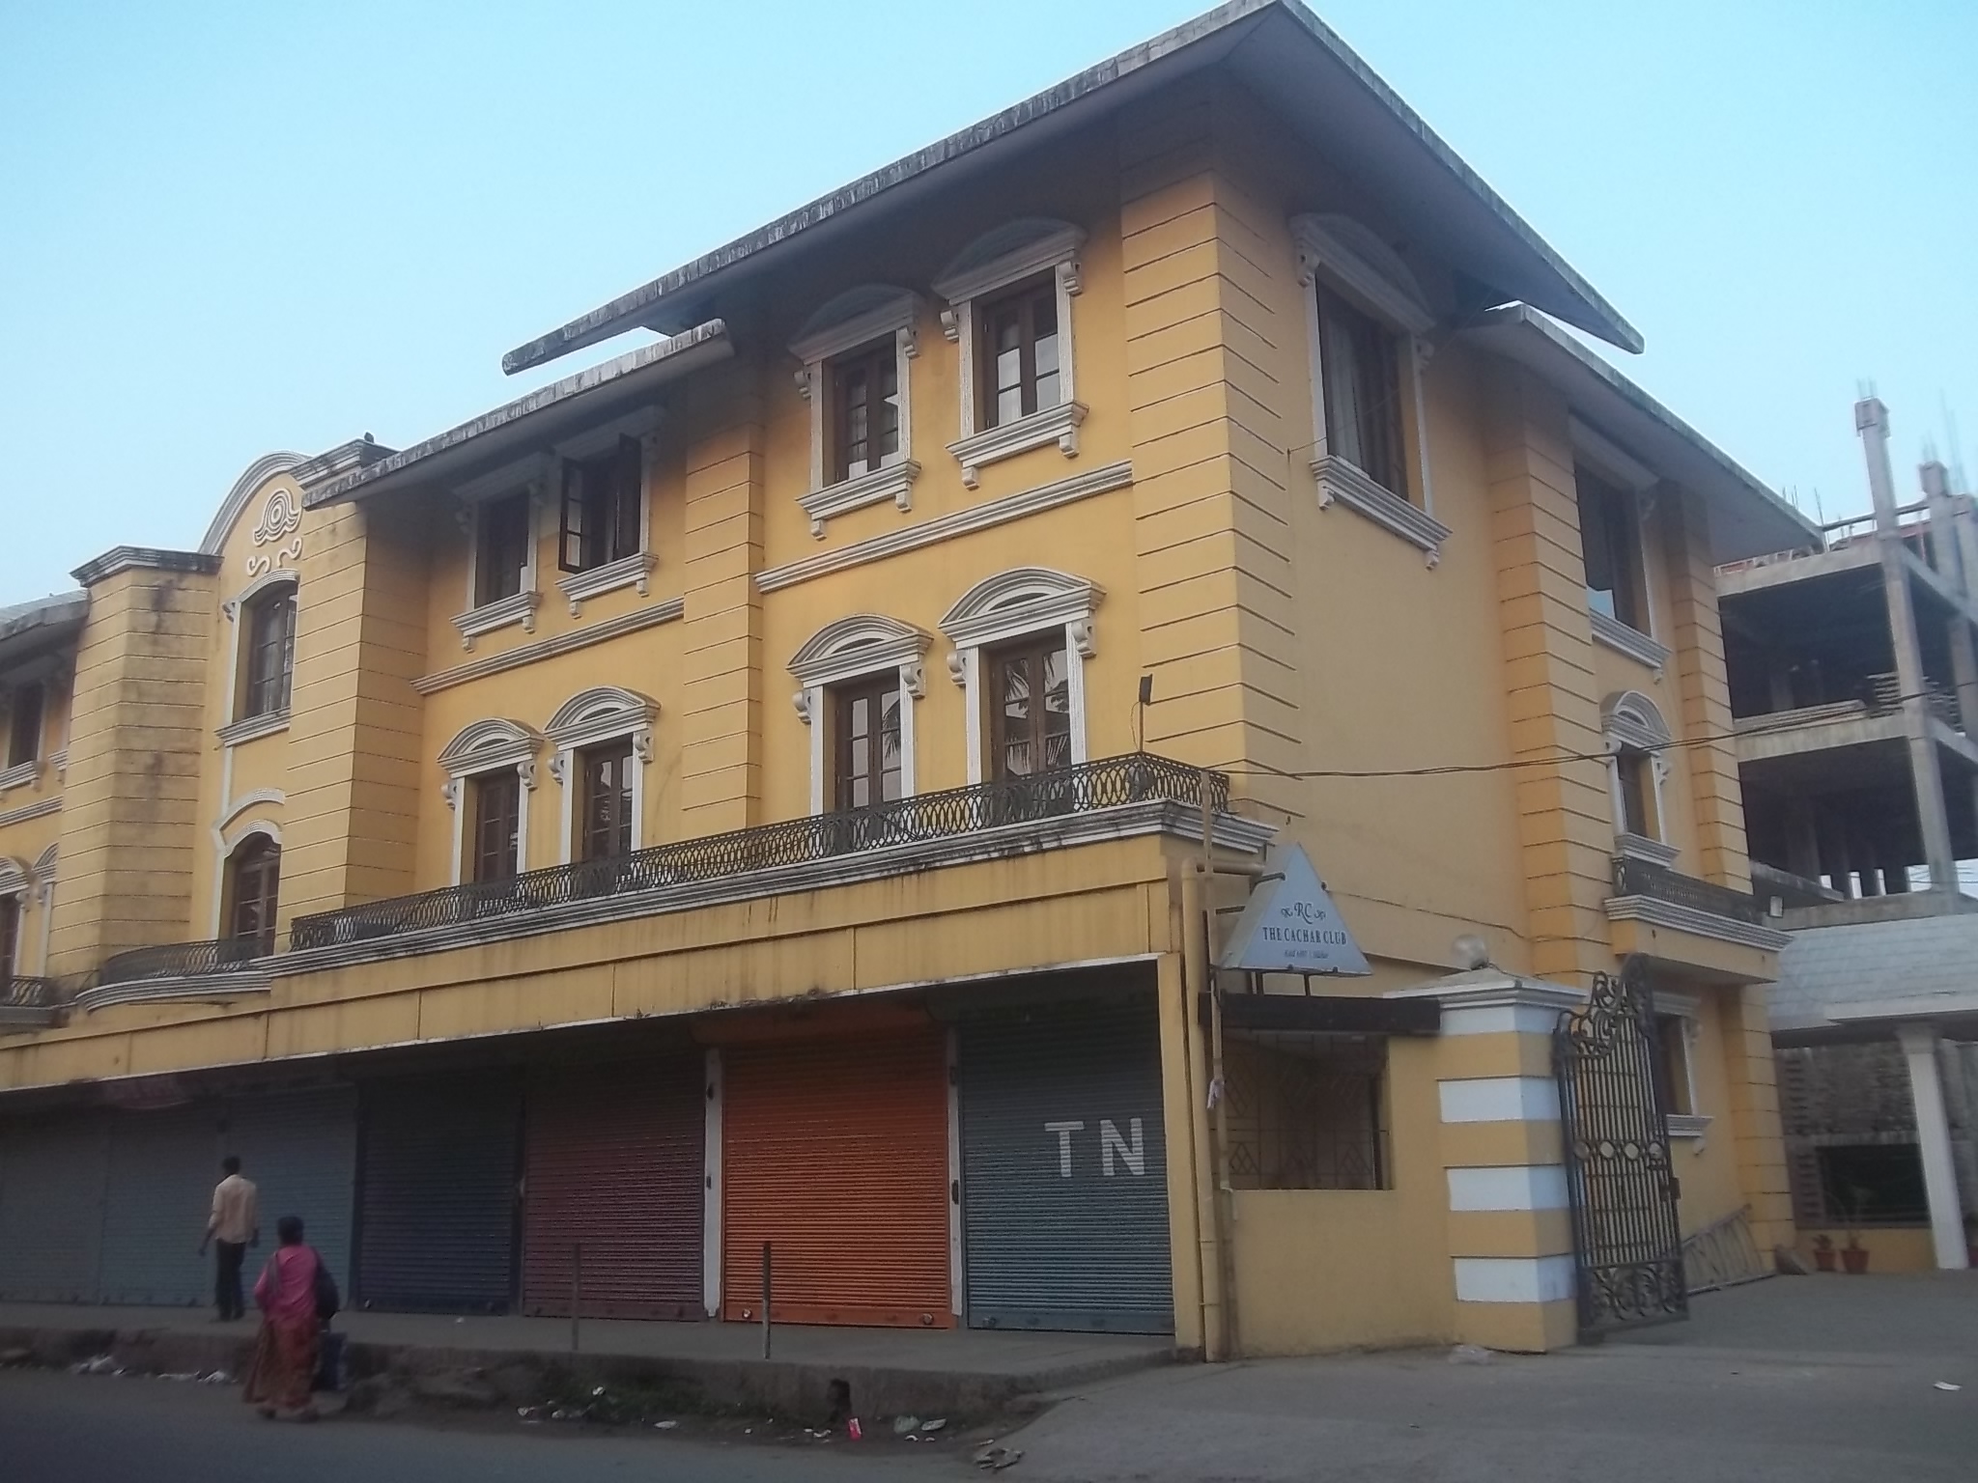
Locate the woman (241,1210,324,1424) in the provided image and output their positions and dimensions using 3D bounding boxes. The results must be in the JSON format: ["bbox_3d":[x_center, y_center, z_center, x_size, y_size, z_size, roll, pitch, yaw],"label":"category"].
[{"bbox_3d":[-5.485,4.499,14.381,0.580,1.500,0.450,8,-17,-35],"label":"woman"}]

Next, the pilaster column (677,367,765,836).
[{"bbox_3d":[-2.841,-1.077,19.492,0.990,5.700,0.220,-12,-17,38],"label":"pilaster column"}]

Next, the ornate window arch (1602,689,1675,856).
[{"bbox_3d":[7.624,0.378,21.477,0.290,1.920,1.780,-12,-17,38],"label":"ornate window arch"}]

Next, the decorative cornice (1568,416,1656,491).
[{"bbox_3d":[7.573,-3.442,22.399,0.230,0.340,3.050,-12,-17,38],"label":"decorative cornice"}]

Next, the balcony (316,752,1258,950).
[{"bbox_3d":[-3.063,1.414,18.143,12.012,0.480,1.340,-12,-17,38],"label":"balcony"}]

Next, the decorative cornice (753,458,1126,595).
[{"bbox_3d":[-0.509,-2.002,17.578,4.831,0.219,0.125,-12,-17,38],"label":"decorative cornice"}]

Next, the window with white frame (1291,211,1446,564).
[{"bbox_3d":[3.765,-3.441,17.948,0.323,3.272,2.788,-12,-18,36],"label":"window with white frame"}]

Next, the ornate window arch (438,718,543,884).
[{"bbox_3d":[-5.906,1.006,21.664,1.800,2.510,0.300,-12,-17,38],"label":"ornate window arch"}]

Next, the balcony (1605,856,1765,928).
[{"bbox_3d":[7.999,1.867,21.147,0.400,0.450,4.500,-12,-17,38],"label":"balcony"}]

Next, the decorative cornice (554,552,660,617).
[{"bbox_3d":[-4.379,-1.726,20.918,1.560,0.460,0.200,-12,-17,38],"label":"decorative cornice"}]

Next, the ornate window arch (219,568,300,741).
[{"bbox_3d":[-9.992,-1.176,25.387,2.375,2.350,0.313,-12,-17,38],"label":"ornate window arch"}]

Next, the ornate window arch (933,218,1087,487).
[{"bbox_3d":[0.220,-3.694,17.347,1.780,2.525,0.300,-12,-17,38],"label":"ornate window arch"}]

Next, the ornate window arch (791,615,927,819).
[{"bbox_3d":[-1.256,0.072,17.737,1.780,2.600,0.300,-12,-17,38],"label":"ornate window arch"}]

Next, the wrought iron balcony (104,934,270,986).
[{"bbox_3d":[-10.657,2.905,23.422,4.625,0.413,0.675,-12,-17,38],"label":"wrought iron balcony"}]

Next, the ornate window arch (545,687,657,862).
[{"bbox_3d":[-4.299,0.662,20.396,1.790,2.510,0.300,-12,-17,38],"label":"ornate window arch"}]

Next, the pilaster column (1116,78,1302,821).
[{"bbox_3d":[1.929,-2.459,16.061,0.950,6.775,0.925,-12,-17,38],"label":"pilaster column"}]

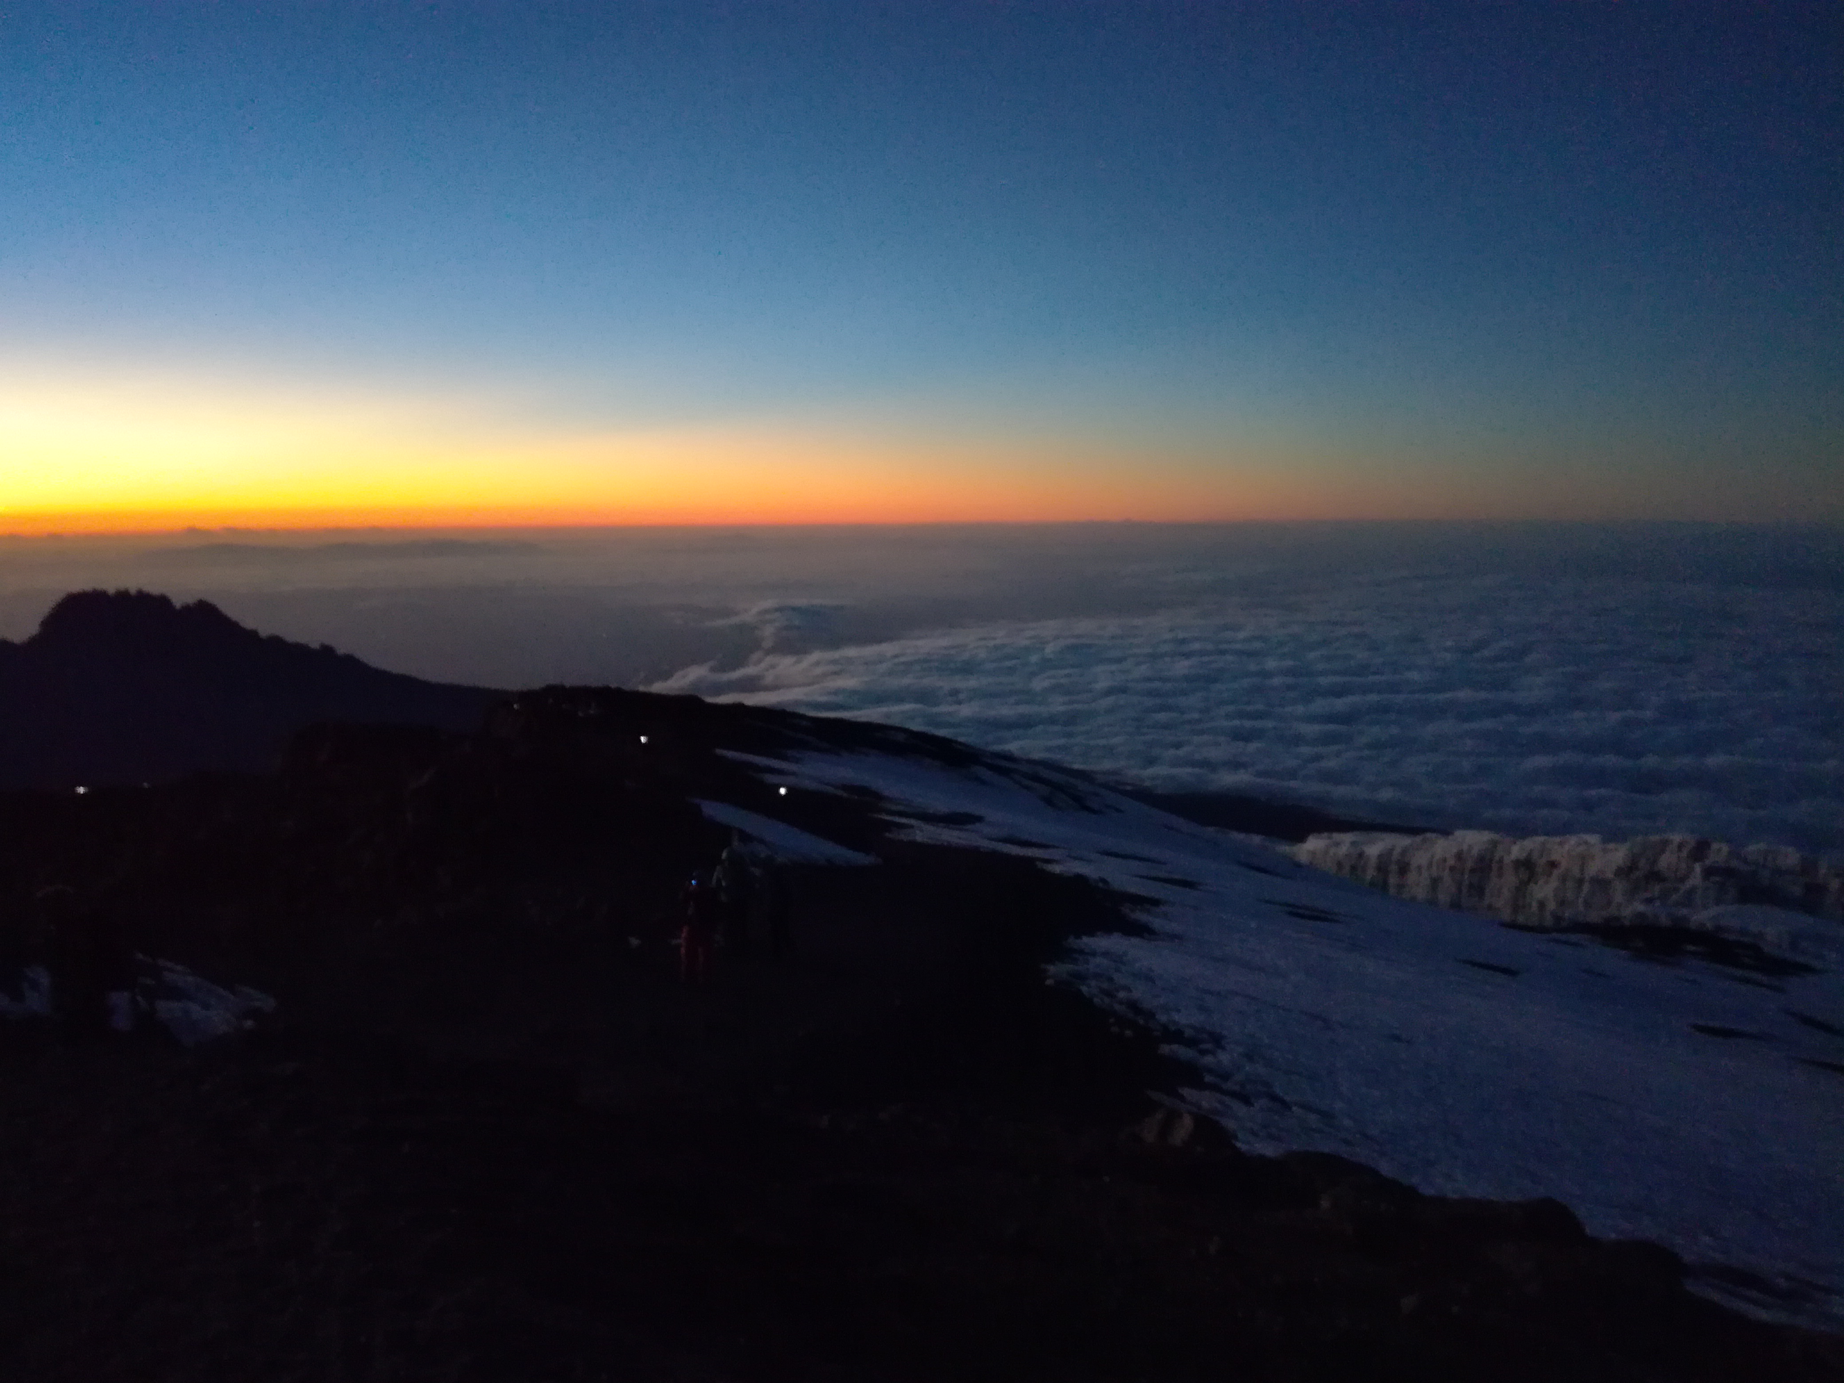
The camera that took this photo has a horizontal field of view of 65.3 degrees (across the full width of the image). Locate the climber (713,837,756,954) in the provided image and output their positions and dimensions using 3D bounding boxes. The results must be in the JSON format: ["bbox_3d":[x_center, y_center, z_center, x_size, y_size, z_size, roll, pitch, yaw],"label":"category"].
[{"bbox_3d":[-2.921,3.264,22.514,0.620,1.820,0.480,1,9,7],"label":"climber"}]

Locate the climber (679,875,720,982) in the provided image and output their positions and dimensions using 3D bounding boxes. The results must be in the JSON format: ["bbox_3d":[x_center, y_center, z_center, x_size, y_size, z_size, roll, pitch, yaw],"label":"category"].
[{"bbox_3d":[-3.395,3.581,21.704,0.600,1.760,0.450,0,9,3],"label":"climber"}]

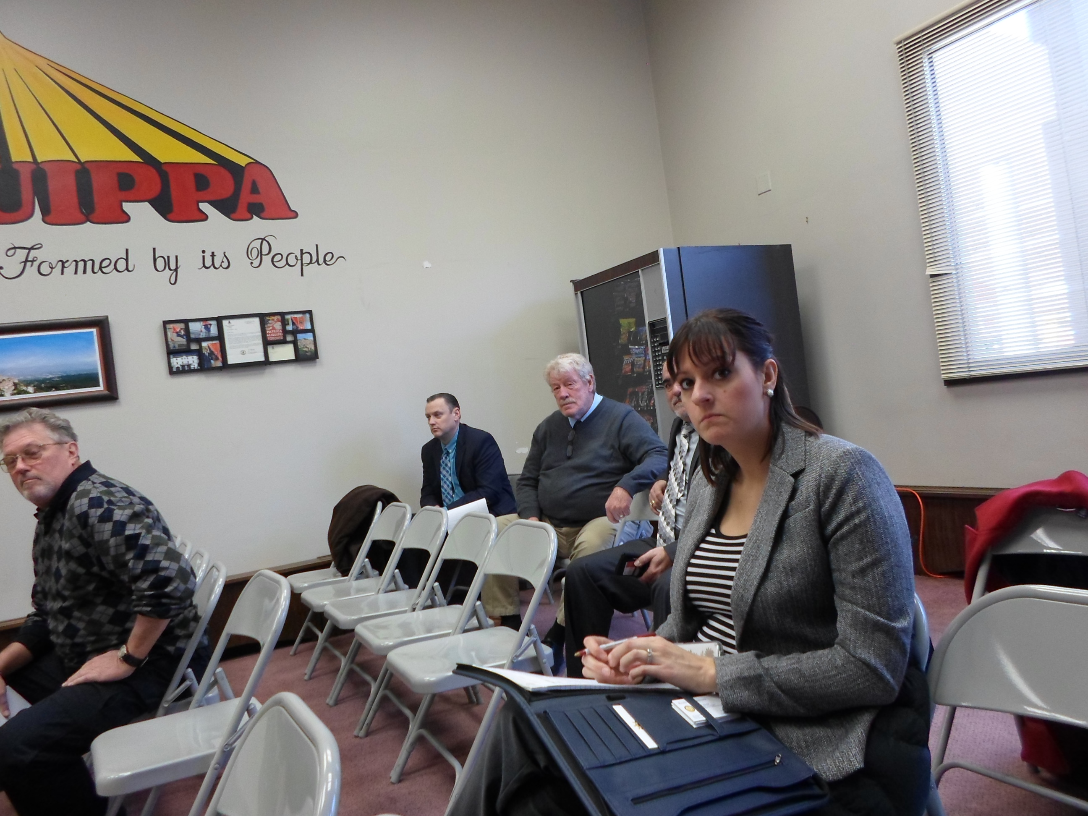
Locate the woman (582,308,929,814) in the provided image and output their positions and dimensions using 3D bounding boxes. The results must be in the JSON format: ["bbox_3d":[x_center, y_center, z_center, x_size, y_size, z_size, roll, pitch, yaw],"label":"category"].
[{"bbox_3d":[0.235,0.461,1.378,0.740,1.240,0.580,-8,0,-30],"label":"woman"}]

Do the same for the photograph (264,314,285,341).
[{"bbox_3d":[-1.566,-0.463,4.566,0.096,0.150,0.018,-8,0,-26],"label":"photograph"}]

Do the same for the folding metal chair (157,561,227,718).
[{"bbox_3d":[-1.213,0.898,2.376,0.520,0.758,0.465,-8,0,-35],"label":"folding metal chair"}]

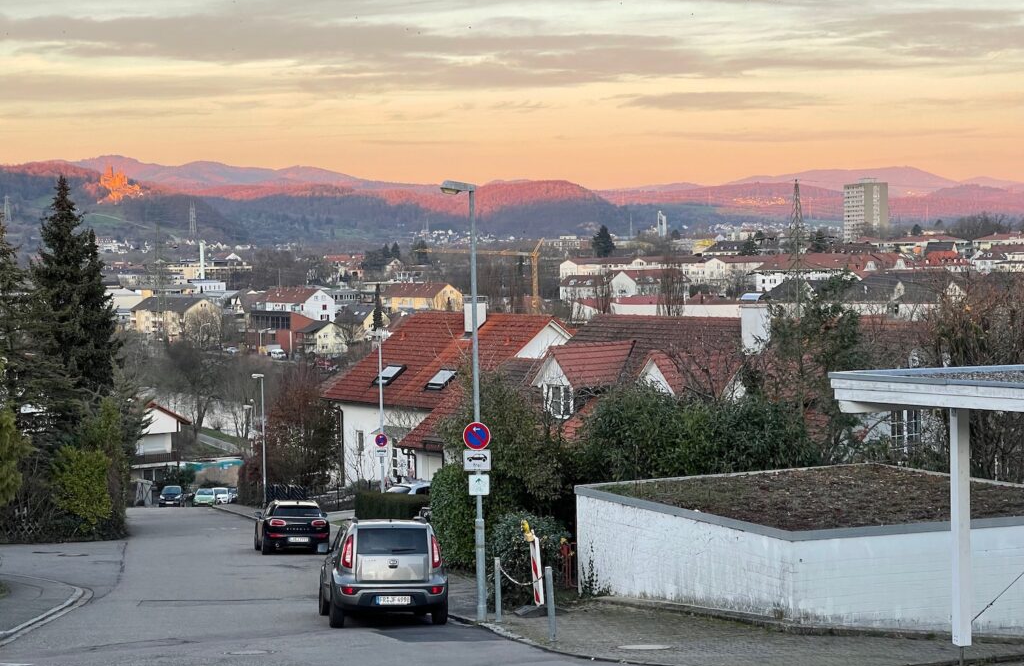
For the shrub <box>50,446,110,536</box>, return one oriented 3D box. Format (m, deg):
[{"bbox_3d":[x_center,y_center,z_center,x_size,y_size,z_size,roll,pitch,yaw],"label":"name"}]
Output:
[{"bbox_3d":[-13.644,4.992,60.000,1.950,2.750,1.800,-1,3,-7],"label":"shrub"}]

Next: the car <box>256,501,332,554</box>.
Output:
[{"bbox_3d":[-6.141,5.334,52.598,1.800,1.440,4.250,1,-4,-12],"label":"car"}]

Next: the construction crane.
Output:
[{"bbox_3d":[-7.487,-11.528,450.000,30.000,21.000,2.200,-1,3,0],"label":"construction crane"}]

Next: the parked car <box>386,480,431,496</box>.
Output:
[{"bbox_3d":[-2.406,5.921,66.500,4.250,1.480,1.780,-3,4,-43],"label":"parked car"}]

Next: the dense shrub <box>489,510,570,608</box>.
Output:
[{"bbox_3d":[0.284,3.657,30.700,1.280,1.570,1.200,-1,3,9],"label":"dense shrub"}]

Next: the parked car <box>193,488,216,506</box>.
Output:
[{"bbox_3d":[-24.201,13.055,148.941,1.660,1.480,3.750,1,-5,-6],"label":"parked car"}]

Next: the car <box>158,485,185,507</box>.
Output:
[{"bbox_3d":[-25.352,12.230,141.439,1.670,1.520,3.750,0,-5,-6],"label":"car"}]

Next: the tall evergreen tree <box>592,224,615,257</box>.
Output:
[{"bbox_3d":[41.081,-39.734,850.000,10.300,19.500,10.300,-1,3,0],"label":"tall evergreen tree"}]

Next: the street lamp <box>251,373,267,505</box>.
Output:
[{"bbox_3d":[-12.135,5.149,90.806,0.660,6.400,0.280,-1,3,-12],"label":"street lamp"}]

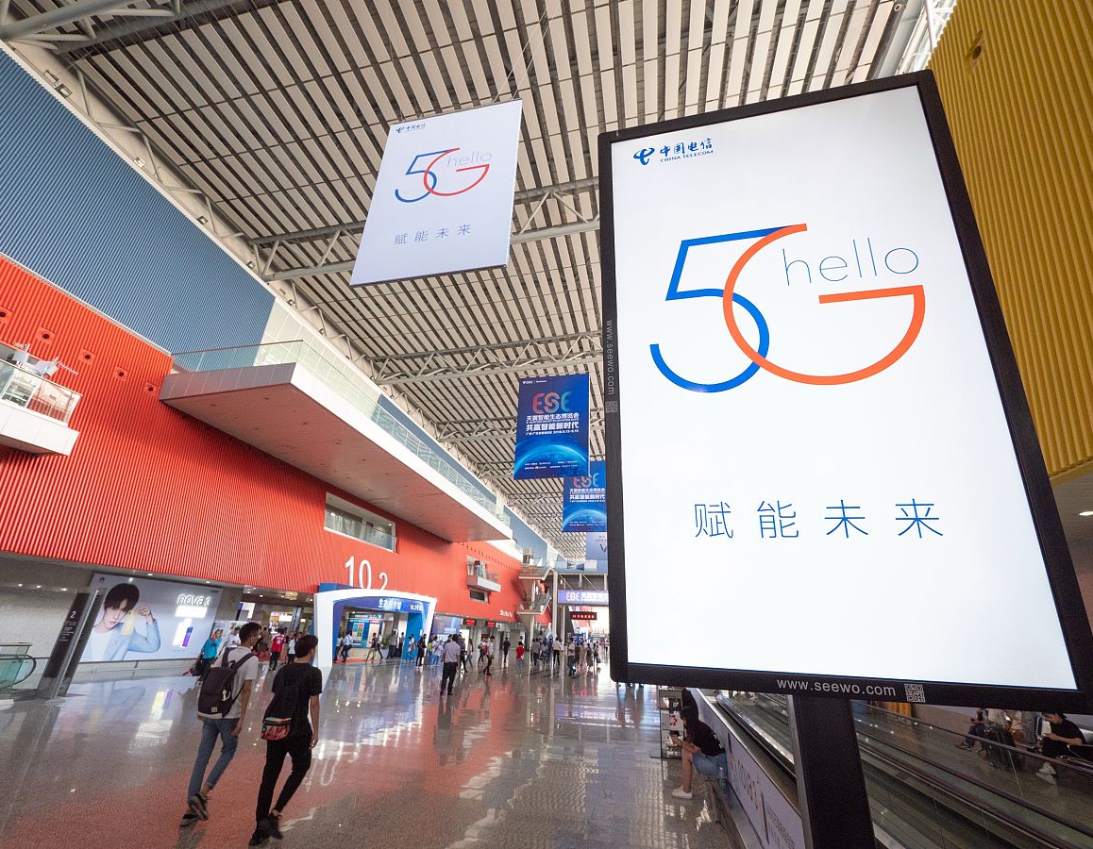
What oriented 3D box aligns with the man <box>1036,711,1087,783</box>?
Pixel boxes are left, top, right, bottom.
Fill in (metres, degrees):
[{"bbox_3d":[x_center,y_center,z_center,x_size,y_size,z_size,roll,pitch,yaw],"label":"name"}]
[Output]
[{"bbox_3d":[8.327,5.139,7.409,0.740,1.080,0.540,-3,-25,12],"label":"man"}]

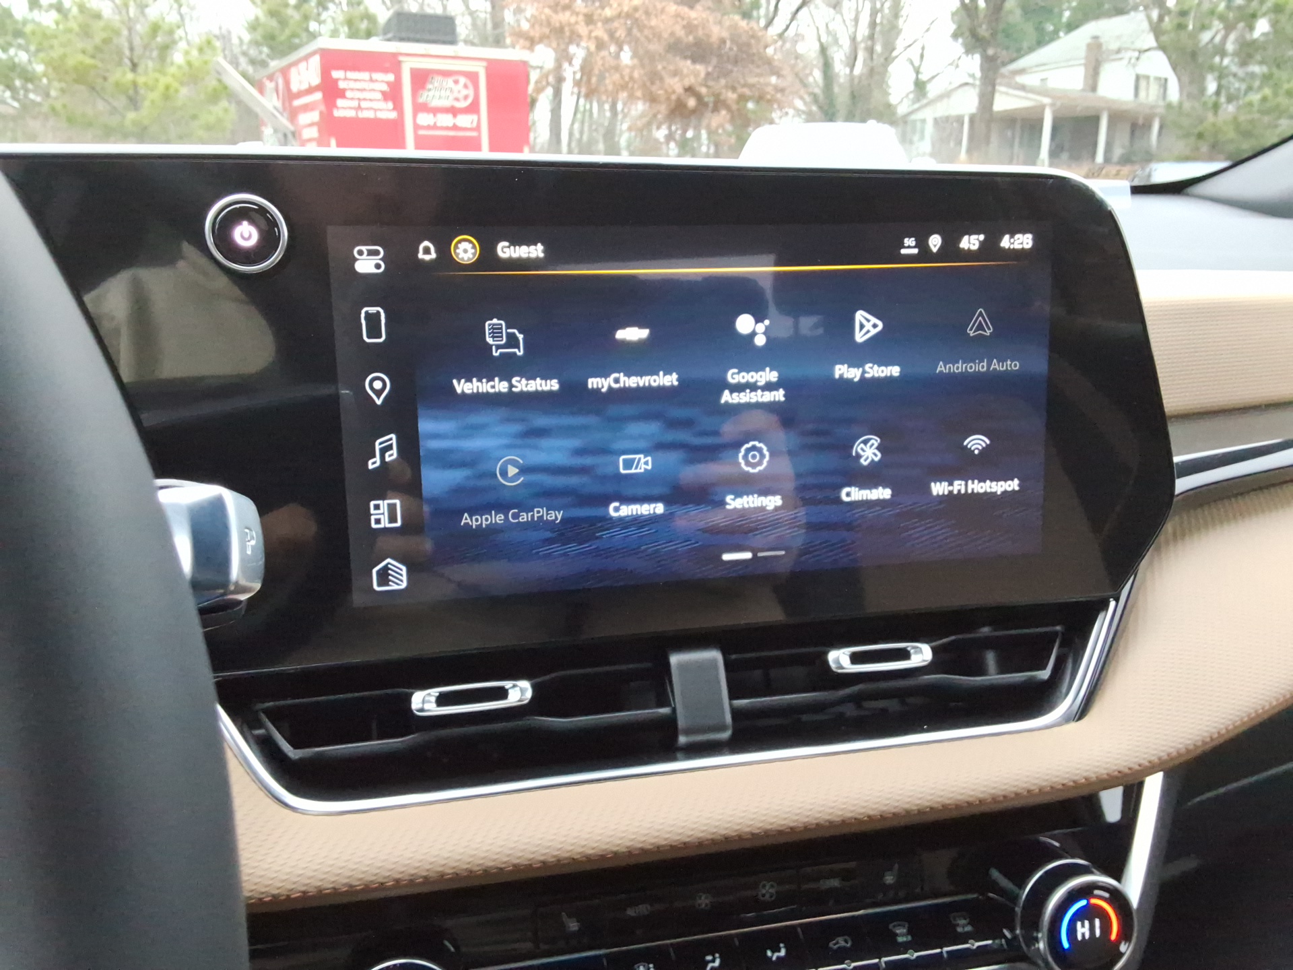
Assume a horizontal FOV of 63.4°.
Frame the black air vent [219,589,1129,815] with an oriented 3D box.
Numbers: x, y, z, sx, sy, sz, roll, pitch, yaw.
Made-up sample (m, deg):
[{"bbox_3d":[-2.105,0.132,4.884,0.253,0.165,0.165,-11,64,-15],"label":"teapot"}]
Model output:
[{"bbox_3d":[0.015,0.078,0.409,0.347,0.057,0.046,-3,9,-11],"label":"black air vent"}]

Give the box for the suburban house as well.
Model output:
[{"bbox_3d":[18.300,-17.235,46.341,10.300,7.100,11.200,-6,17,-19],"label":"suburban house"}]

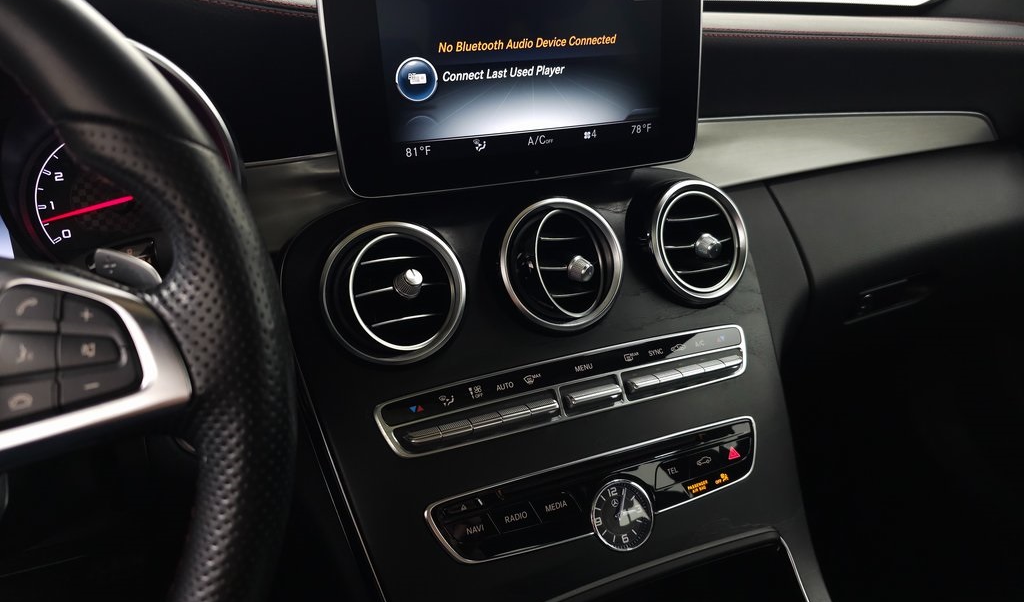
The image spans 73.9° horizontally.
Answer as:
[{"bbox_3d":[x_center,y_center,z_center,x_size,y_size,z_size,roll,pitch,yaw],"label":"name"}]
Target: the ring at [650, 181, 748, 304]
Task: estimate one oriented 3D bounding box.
[{"bbox_3d":[0.122,-0.040,0.465,0.080,0.080,0.030,-10,-3,-26],"label":"ring"}]

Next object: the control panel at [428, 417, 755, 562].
[{"bbox_3d":[0.058,0.116,0.410,0.222,0.047,0.025,-10,-8,-19],"label":"control panel"}]

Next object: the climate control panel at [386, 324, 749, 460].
[{"bbox_3d":[0.042,0.053,0.424,0.253,0.034,0.025,-10,-5,-19],"label":"climate control panel"}]

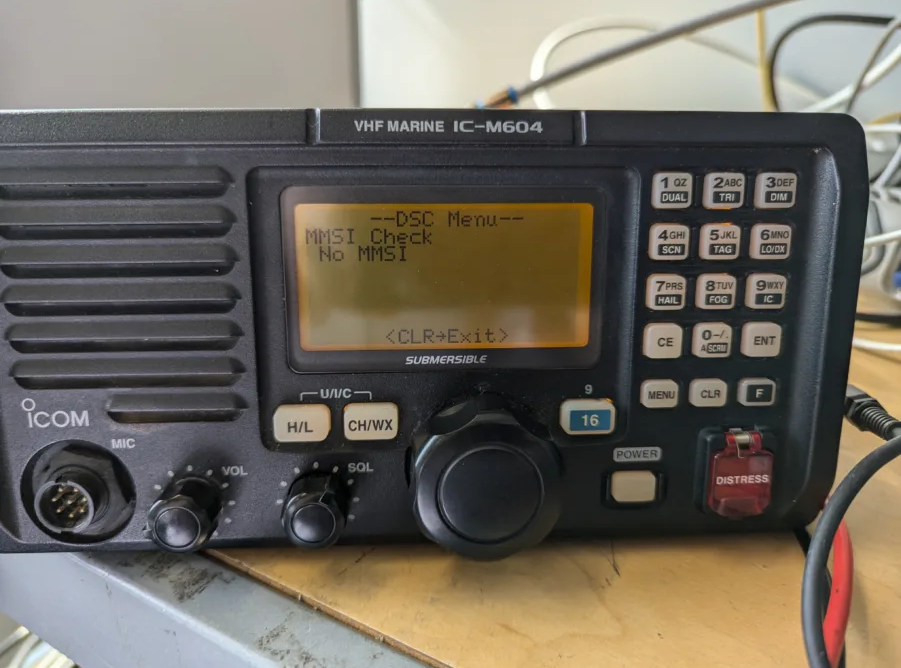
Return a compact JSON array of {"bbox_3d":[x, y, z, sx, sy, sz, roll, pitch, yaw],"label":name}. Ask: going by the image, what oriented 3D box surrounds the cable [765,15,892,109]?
[{"bbox_3d":[0.244,-0.172,0.400,0.088,0.068,0.040,-1,10,-3],"label":"cable"}]

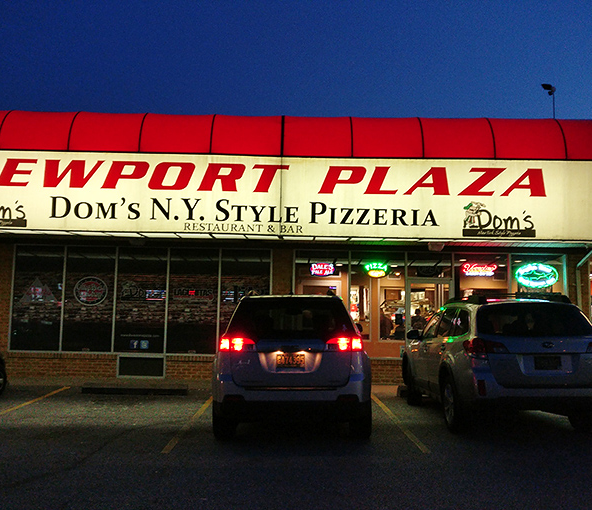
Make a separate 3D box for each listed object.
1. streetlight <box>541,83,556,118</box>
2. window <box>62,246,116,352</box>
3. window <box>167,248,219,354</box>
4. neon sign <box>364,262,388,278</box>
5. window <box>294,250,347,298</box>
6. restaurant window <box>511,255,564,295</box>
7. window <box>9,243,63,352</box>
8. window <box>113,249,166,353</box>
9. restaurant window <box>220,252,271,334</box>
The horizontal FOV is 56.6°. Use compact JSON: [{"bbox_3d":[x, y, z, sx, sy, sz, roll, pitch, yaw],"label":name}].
[{"bbox_3d":[5.827,-3.573,12.718,0.320,0.850,0.350,-4,-8,45],"label":"streetlight"},{"bbox_3d":[-4.196,0.899,11.173,1.086,2.167,0.100,1,-5,1],"label":"window"},{"bbox_3d":[-2.078,0.936,11.150,1.097,2.167,0.100,1,-5,1],"label":"window"},{"bbox_3d":[1.650,0.312,11.276,0.500,0.320,0.080,1,-5,1],"label":"neon sign"},{"bbox_3d":[0.532,0.981,11.123,1.152,2.175,0.100,1,-5,1],"label":"window"},{"bbox_3d":[4.868,1.052,11.077,1.133,2.176,0.100,1,-5,1],"label":"restaurant window"},{"bbox_3d":[-5.238,0.881,11.184,1.078,2.167,0.100,1,-5,1],"label":"window"},{"bbox_3d":[-3.141,0.917,11.162,1.099,2.169,0.100,1,-5,1],"label":"window"},{"bbox_3d":[-1.025,0.957,11.139,1.090,2.168,0.100,1,-5,1],"label":"restaurant window"}]

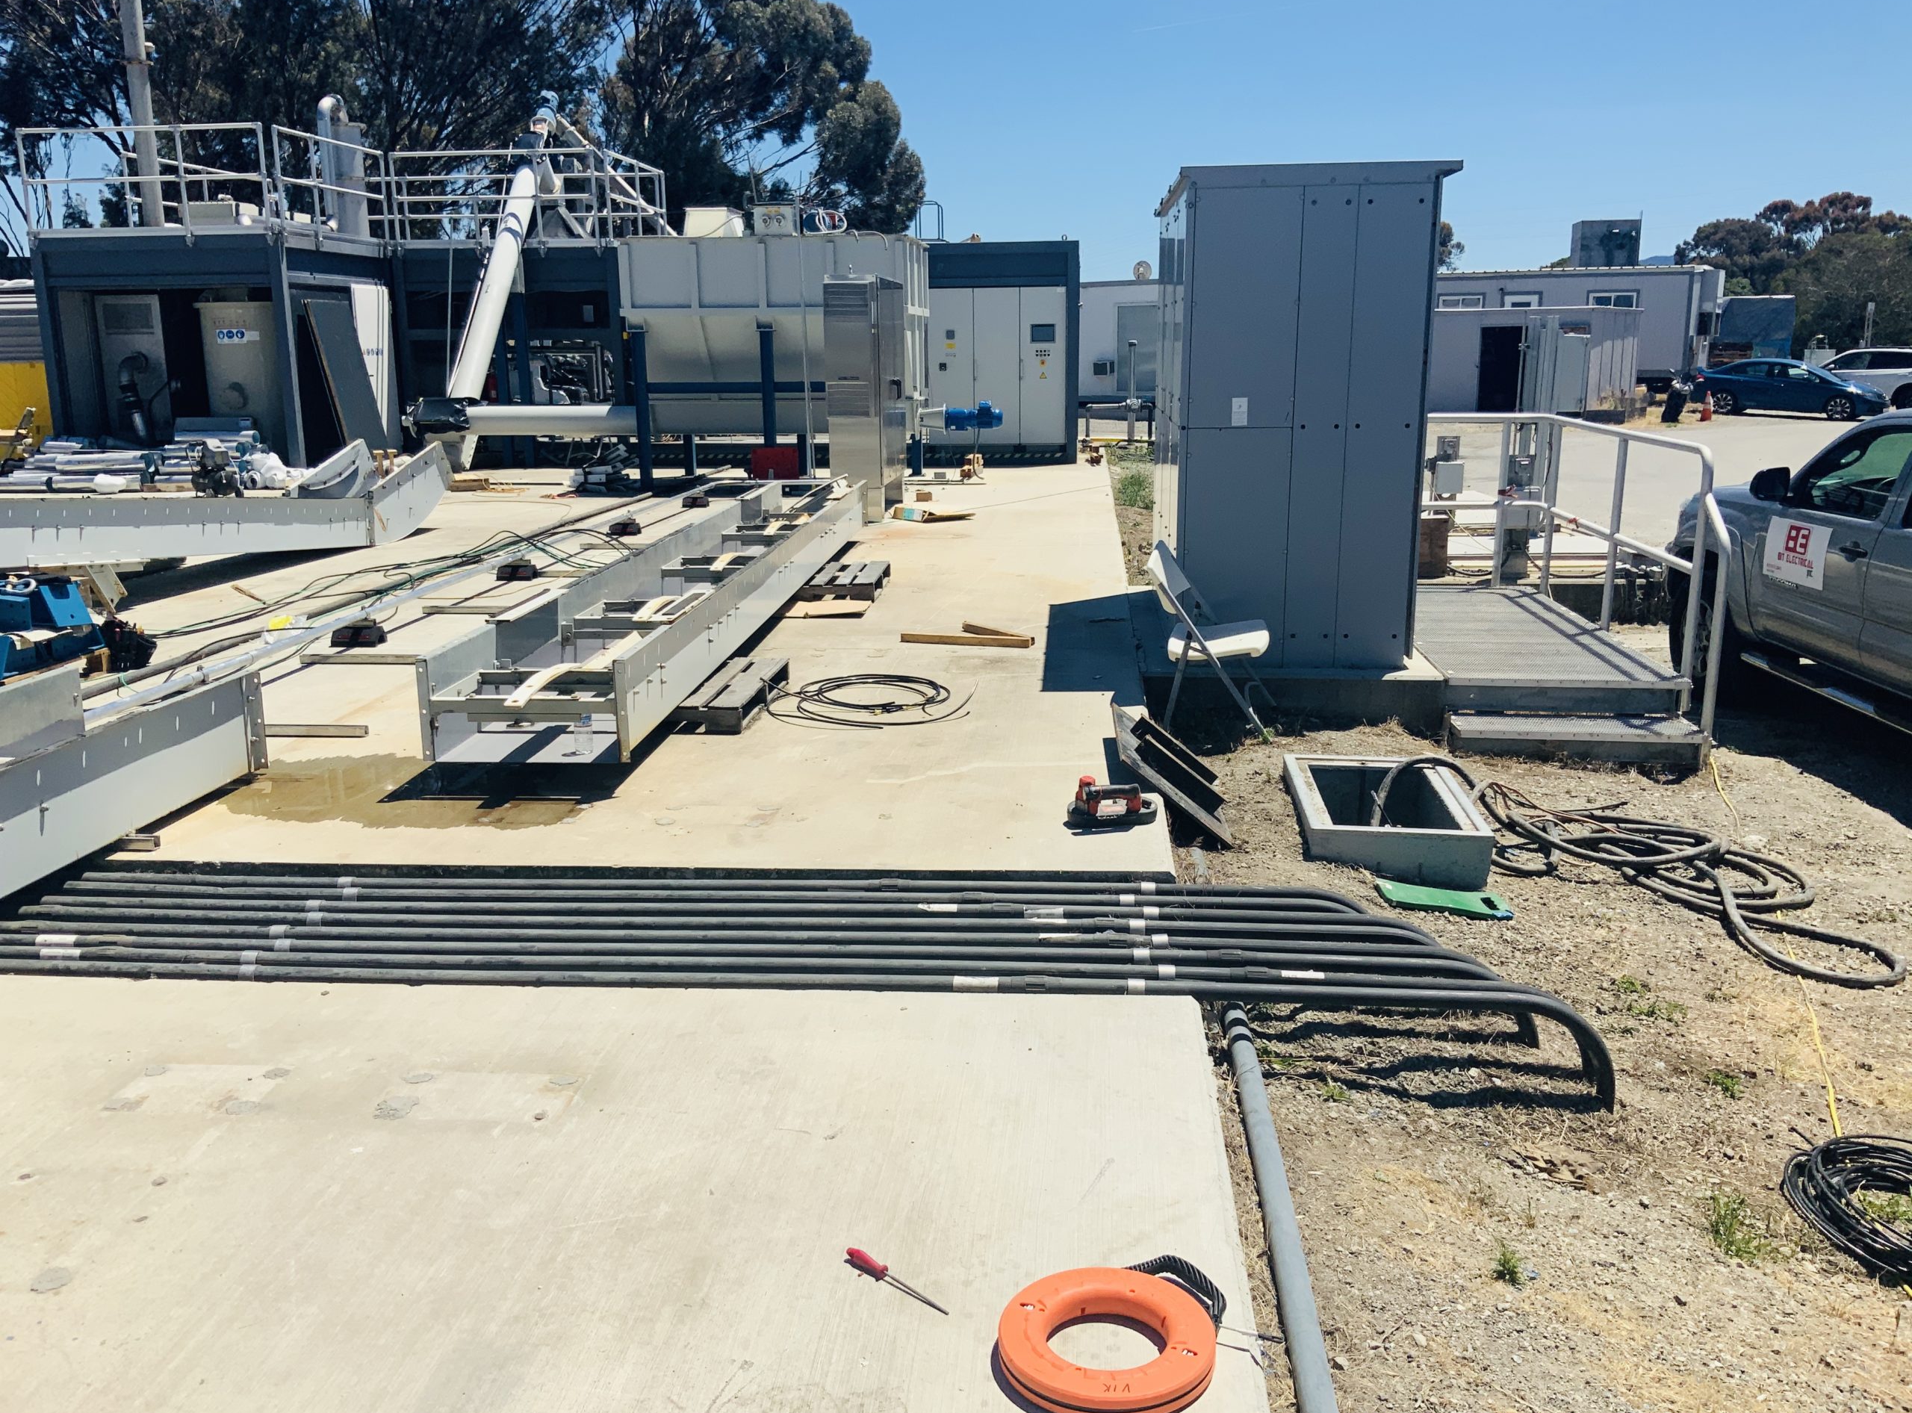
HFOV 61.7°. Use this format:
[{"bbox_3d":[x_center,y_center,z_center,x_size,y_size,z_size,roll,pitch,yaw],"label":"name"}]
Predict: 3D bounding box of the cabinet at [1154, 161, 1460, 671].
[{"bbox_3d":[1.702,-1.545,8.460,1.220,2.270,2.500,1,13,4],"label":"cabinet"}]

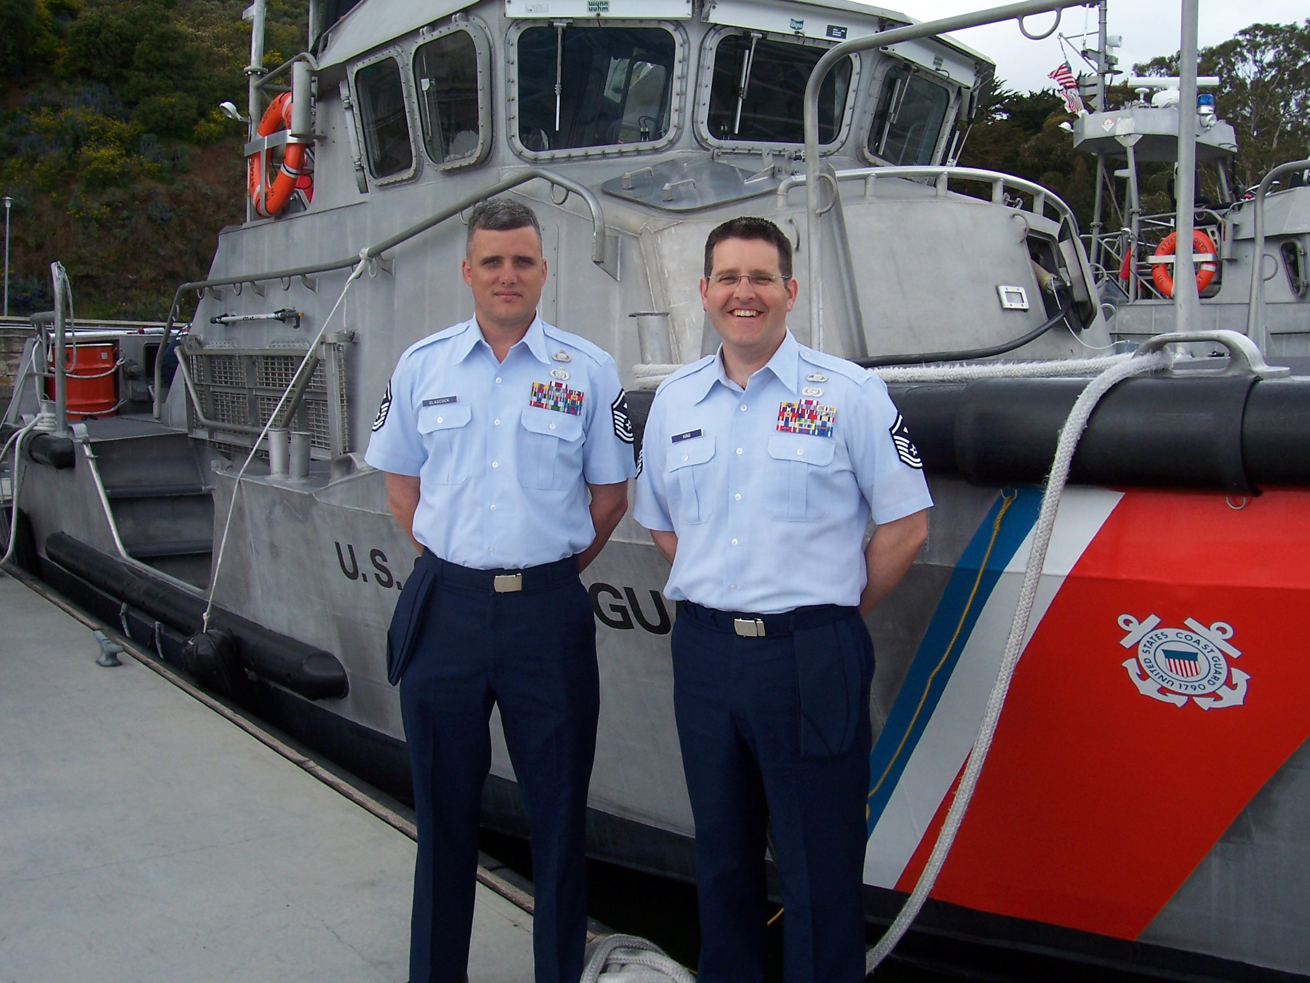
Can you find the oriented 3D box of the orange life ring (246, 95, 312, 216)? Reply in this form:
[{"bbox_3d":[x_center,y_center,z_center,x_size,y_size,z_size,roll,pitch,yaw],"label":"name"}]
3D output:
[{"bbox_3d":[-2.280,-2.038,7.800,0.120,0.760,0.760,-4,7,-40],"label":"orange life ring"}]

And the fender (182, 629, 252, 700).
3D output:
[{"bbox_3d":[-2.076,0.959,6.155,0.310,0.580,0.310,-4,7,-37],"label":"fender"}]

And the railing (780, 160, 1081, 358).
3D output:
[{"bbox_3d":[1.213,-0.977,5.400,1.750,0.650,0.550,-4,7,-37],"label":"railing"}]

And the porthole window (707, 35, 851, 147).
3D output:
[{"bbox_3d":[0.555,-1.775,5.700,0.700,0.480,0.070,-2,17,-24],"label":"porthole window"}]

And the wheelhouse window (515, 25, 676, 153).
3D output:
[{"bbox_3d":[-0.261,-1.753,5.600,0.710,0.550,0.070,1,14,2],"label":"wheelhouse window"}]

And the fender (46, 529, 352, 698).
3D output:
[{"bbox_3d":[-2.879,0.579,7.400,0.220,0.220,4.900,-4,7,-37],"label":"fender"}]

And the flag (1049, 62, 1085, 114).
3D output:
[{"bbox_3d":[5.122,-5.008,16.000,0.450,0.680,0.200,4,6,30],"label":"flag"}]

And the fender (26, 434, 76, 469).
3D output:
[{"bbox_3d":[-4.423,-0.288,9.400,0.250,0.250,0.700,-4,7,-37],"label":"fender"}]

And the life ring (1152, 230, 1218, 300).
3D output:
[{"bbox_3d":[5.927,-2.549,14.400,0.760,0.760,0.120,4,6,28],"label":"life ring"}]

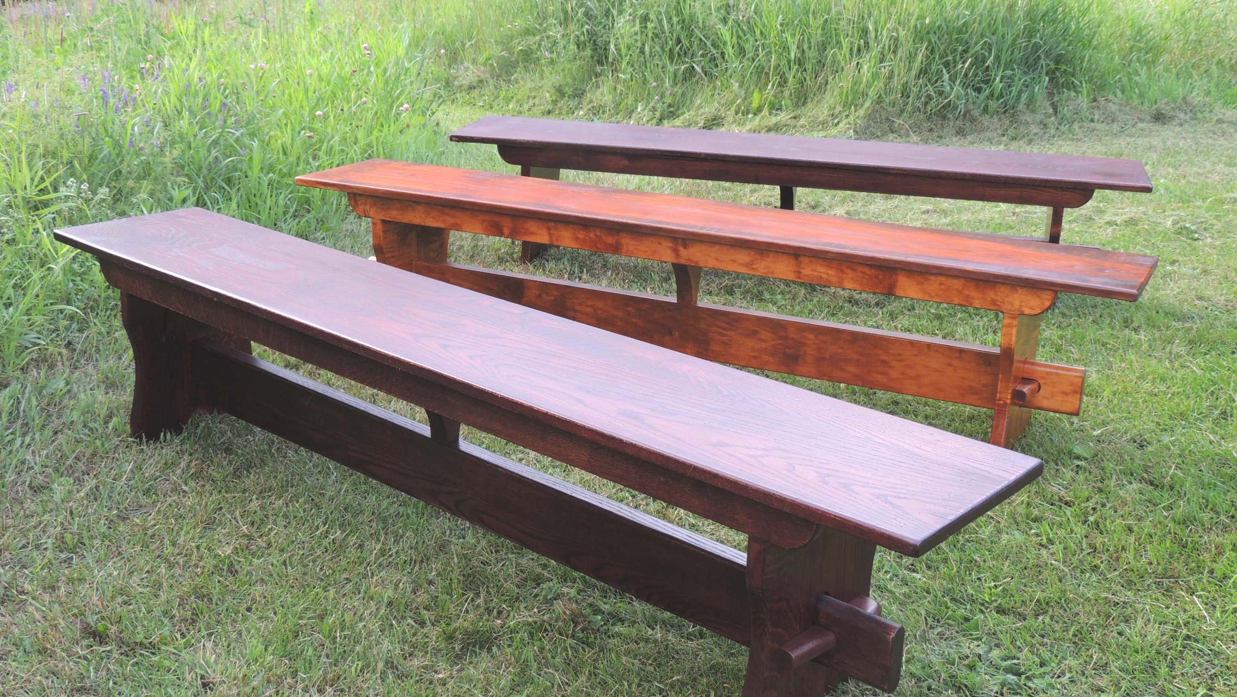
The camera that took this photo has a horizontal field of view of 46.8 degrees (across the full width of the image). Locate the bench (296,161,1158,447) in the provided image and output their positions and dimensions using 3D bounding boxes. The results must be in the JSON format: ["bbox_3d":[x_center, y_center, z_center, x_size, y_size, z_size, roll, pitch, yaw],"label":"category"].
[{"bbox_3d":[0.177,-0.130,3.701,2.216,0.443,0.373,10,19,25],"label":"bench"}]

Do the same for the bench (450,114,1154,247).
[{"bbox_3d":[0.556,-0.450,4.765,2.231,0.443,0.371,6,20,14],"label":"bench"}]

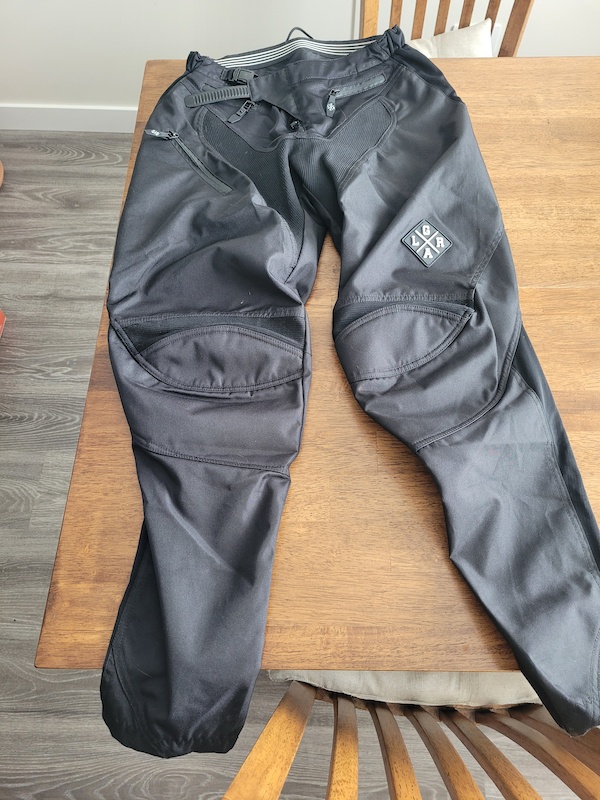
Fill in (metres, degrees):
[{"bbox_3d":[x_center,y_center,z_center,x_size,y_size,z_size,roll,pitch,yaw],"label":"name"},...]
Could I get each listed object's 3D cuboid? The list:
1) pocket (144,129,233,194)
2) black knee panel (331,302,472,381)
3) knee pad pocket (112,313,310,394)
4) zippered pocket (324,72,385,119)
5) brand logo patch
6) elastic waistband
[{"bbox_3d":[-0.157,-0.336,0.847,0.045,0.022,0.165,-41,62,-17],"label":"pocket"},{"bbox_3d":[0.123,-0.069,0.706,0.150,0.040,0.095,-5,69,-2],"label":"black knee panel"},{"bbox_3d":[-0.107,-0.054,0.702,0.212,0.040,0.098,0,69,1],"label":"knee pad pocket"},{"bbox_3d":[0.084,-0.460,0.904,0.092,0.018,0.050,-22,71,-10],"label":"zippered pocket"},{"bbox_3d":[0.164,-0.201,0.770,0.066,0.010,0.068,0,76,1],"label":"brand logo patch"},{"bbox_3d":[-0.004,-0.536,0.948,0.345,0.060,0.085,-8,64,-3],"label":"elastic waistband"}]

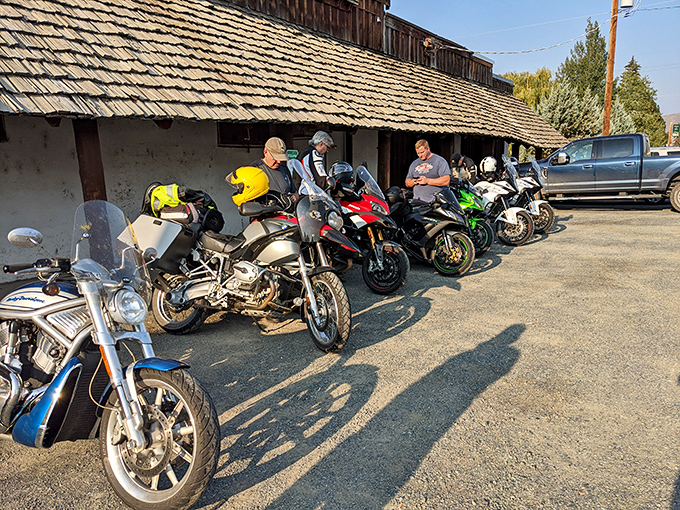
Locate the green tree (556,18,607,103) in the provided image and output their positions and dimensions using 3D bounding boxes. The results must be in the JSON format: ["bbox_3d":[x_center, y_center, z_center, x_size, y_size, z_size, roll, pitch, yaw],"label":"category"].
[{"bbox_3d":[21.833,-14.240,47.196,6.000,12.770,6.000,-1,11,0],"label":"green tree"}]

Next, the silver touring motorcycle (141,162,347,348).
[{"bbox_3d":[-0.780,-0.020,4.332,2.140,1.450,0.920,4,11,22],"label":"silver touring motorcycle"}]

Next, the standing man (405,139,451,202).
[{"bbox_3d":[1.201,-0.721,7.200,0.640,1.750,0.450,5,12,28],"label":"standing man"}]

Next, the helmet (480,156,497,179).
[{"bbox_3d":[2.663,-1.585,9.500,0.320,0.280,0.250,4,12,24],"label":"helmet"}]

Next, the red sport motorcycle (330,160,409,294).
[{"bbox_3d":[-0.079,-0.316,6.511,2.120,1.420,0.880,7,14,37],"label":"red sport motorcycle"}]

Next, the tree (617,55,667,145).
[{"bbox_3d":[23.949,-11.409,42.822,5.600,8.780,5.600,-1,11,0],"label":"tree"}]

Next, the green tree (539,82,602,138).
[{"bbox_3d":[14.826,-8.251,34.560,4.200,5.980,4.200,-1,11,0],"label":"green tree"}]

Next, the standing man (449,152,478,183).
[{"bbox_3d":[2.390,-1.149,10.100,0.550,1.520,0.550,10,15,44],"label":"standing man"}]

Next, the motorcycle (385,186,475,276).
[{"bbox_3d":[0.931,-0.356,7.351,2.050,1.130,0.750,8,14,40],"label":"motorcycle"}]

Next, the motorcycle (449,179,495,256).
[{"bbox_3d":[1.360,-0.583,8.131,2.050,1.140,0.770,4,11,24],"label":"motorcycle"}]

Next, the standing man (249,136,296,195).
[{"bbox_3d":[-0.606,-0.254,5.111,0.550,1.720,0.400,-10,14,-41],"label":"standing man"}]

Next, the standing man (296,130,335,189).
[{"bbox_3d":[-0.282,-0.518,6.100,0.470,1.780,0.520,1,10,7],"label":"standing man"}]

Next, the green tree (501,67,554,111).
[{"bbox_3d":[18.036,-13.060,50.862,6.500,9.210,6.500,-1,11,0],"label":"green tree"}]

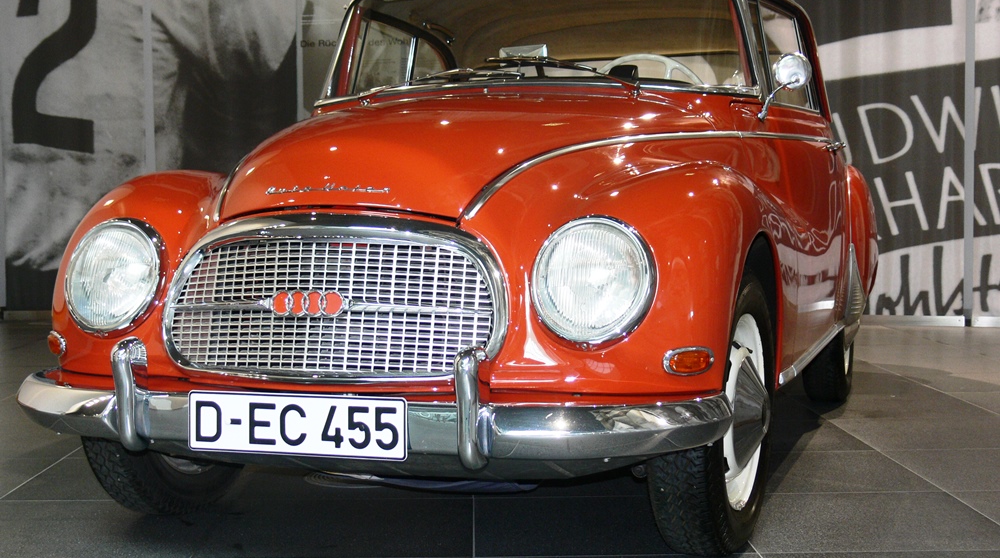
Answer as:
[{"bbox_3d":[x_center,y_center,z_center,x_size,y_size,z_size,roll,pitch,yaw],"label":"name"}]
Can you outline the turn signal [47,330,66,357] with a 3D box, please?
[{"bbox_3d":[-0.932,0.138,3.000,0.050,0.060,0.105,-3,4,-42],"label":"turn signal"}]

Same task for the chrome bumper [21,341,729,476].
[{"bbox_3d":[-0.330,0.223,2.678,1.550,0.255,0.360,1,3,18],"label":"chrome bumper"}]

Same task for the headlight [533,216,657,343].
[{"bbox_3d":[0.178,0.000,2.601,0.233,0.235,0.110,1,3,18],"label":"headlight"}]

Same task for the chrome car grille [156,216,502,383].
[{"bbox_3d":[-0.333,0.038,2.663,0.735,0.325,0.165,1,3,18],"label":"chrome car grille"}]

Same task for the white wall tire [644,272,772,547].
[{"bbox_3d":[0.459,0.274,3.015,0.160,0.620,0.620,1,3,18],"label":"white wall tire"}]

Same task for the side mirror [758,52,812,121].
[{"bbox_3d":[0.735,-0.494,3.635,0.130,0.180,0.130,1,3,18],"label":"side mirror"}]

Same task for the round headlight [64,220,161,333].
[{"bbox_3d":[-0.783,-0.010,2.911,0.233,0.235,0.110,1,3,18],"label":"round headlight"}]

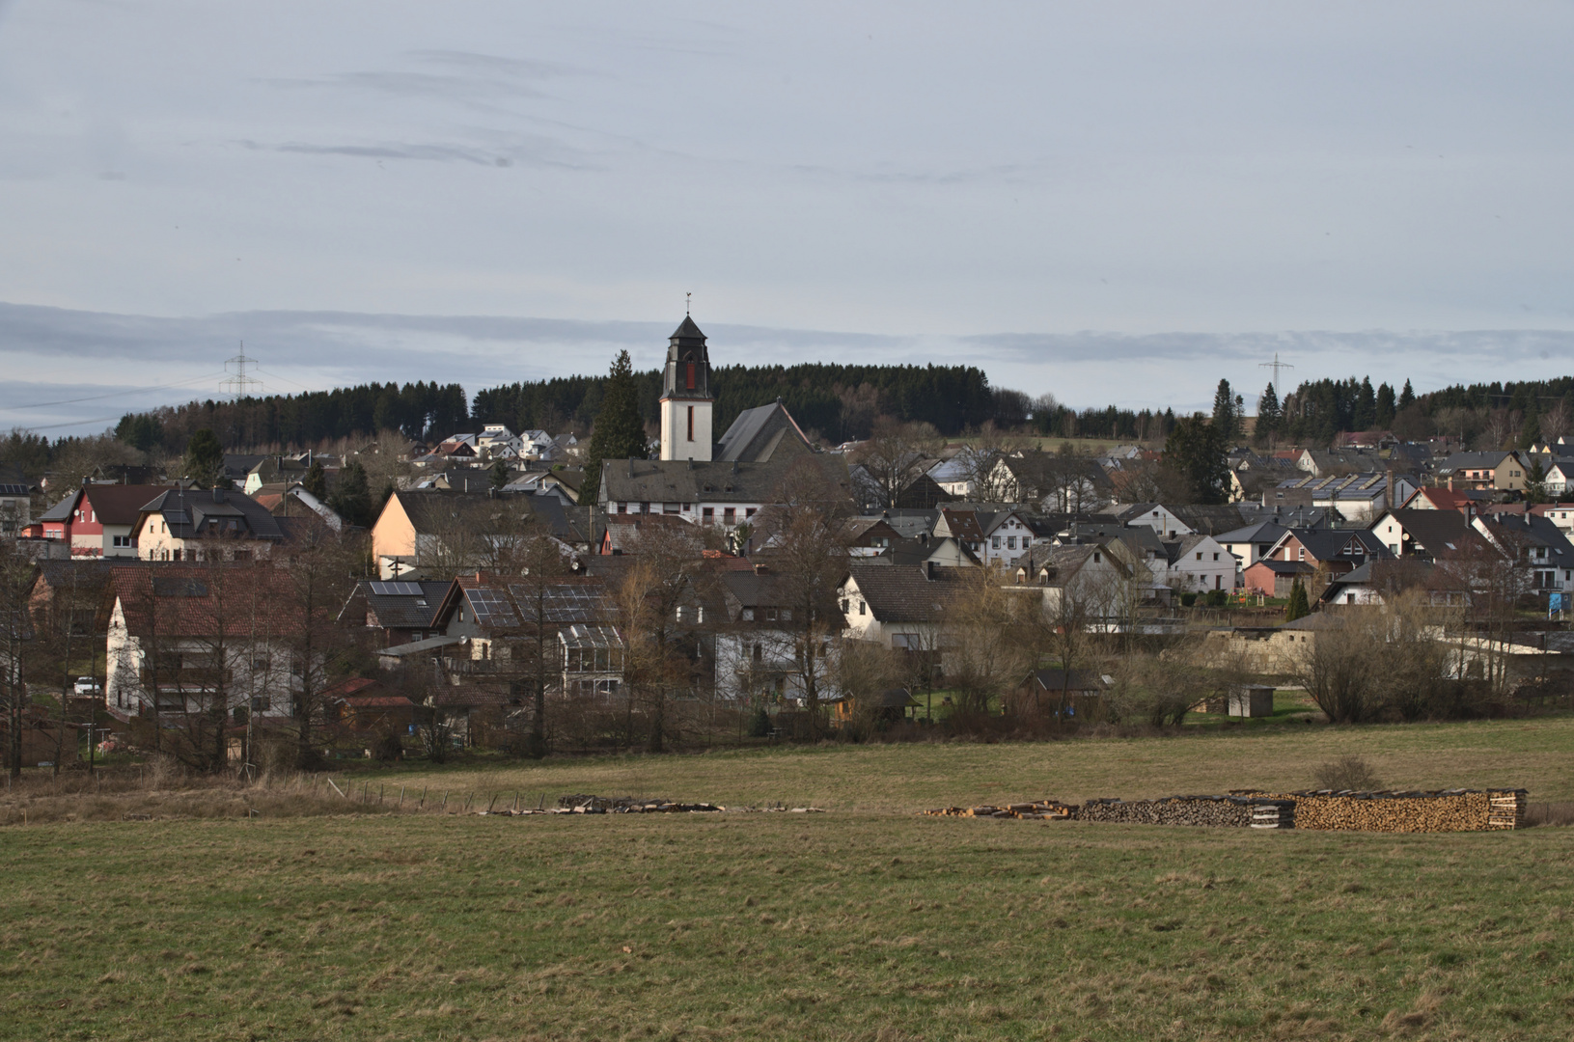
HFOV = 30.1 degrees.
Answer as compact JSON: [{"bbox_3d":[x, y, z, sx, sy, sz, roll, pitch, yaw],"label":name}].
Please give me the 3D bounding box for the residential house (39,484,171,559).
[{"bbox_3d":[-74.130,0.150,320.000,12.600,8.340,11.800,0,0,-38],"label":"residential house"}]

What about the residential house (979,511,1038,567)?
[{"bbox_3d":[28.170,3.160,386.000,7.800,9.090,9.000,0,0,-20],"label":"residential house"}]

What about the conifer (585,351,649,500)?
[{"bbox_3d":[-22.870,-11.340,395.000,9.400,23.080,9.400,0,0,0],"label":"conifer"}]

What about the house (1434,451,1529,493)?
[{"bbox_3d":[145.120,-10.260,610.000,10.500,8.720,16.000,0,0,-38],"label":"house"}]

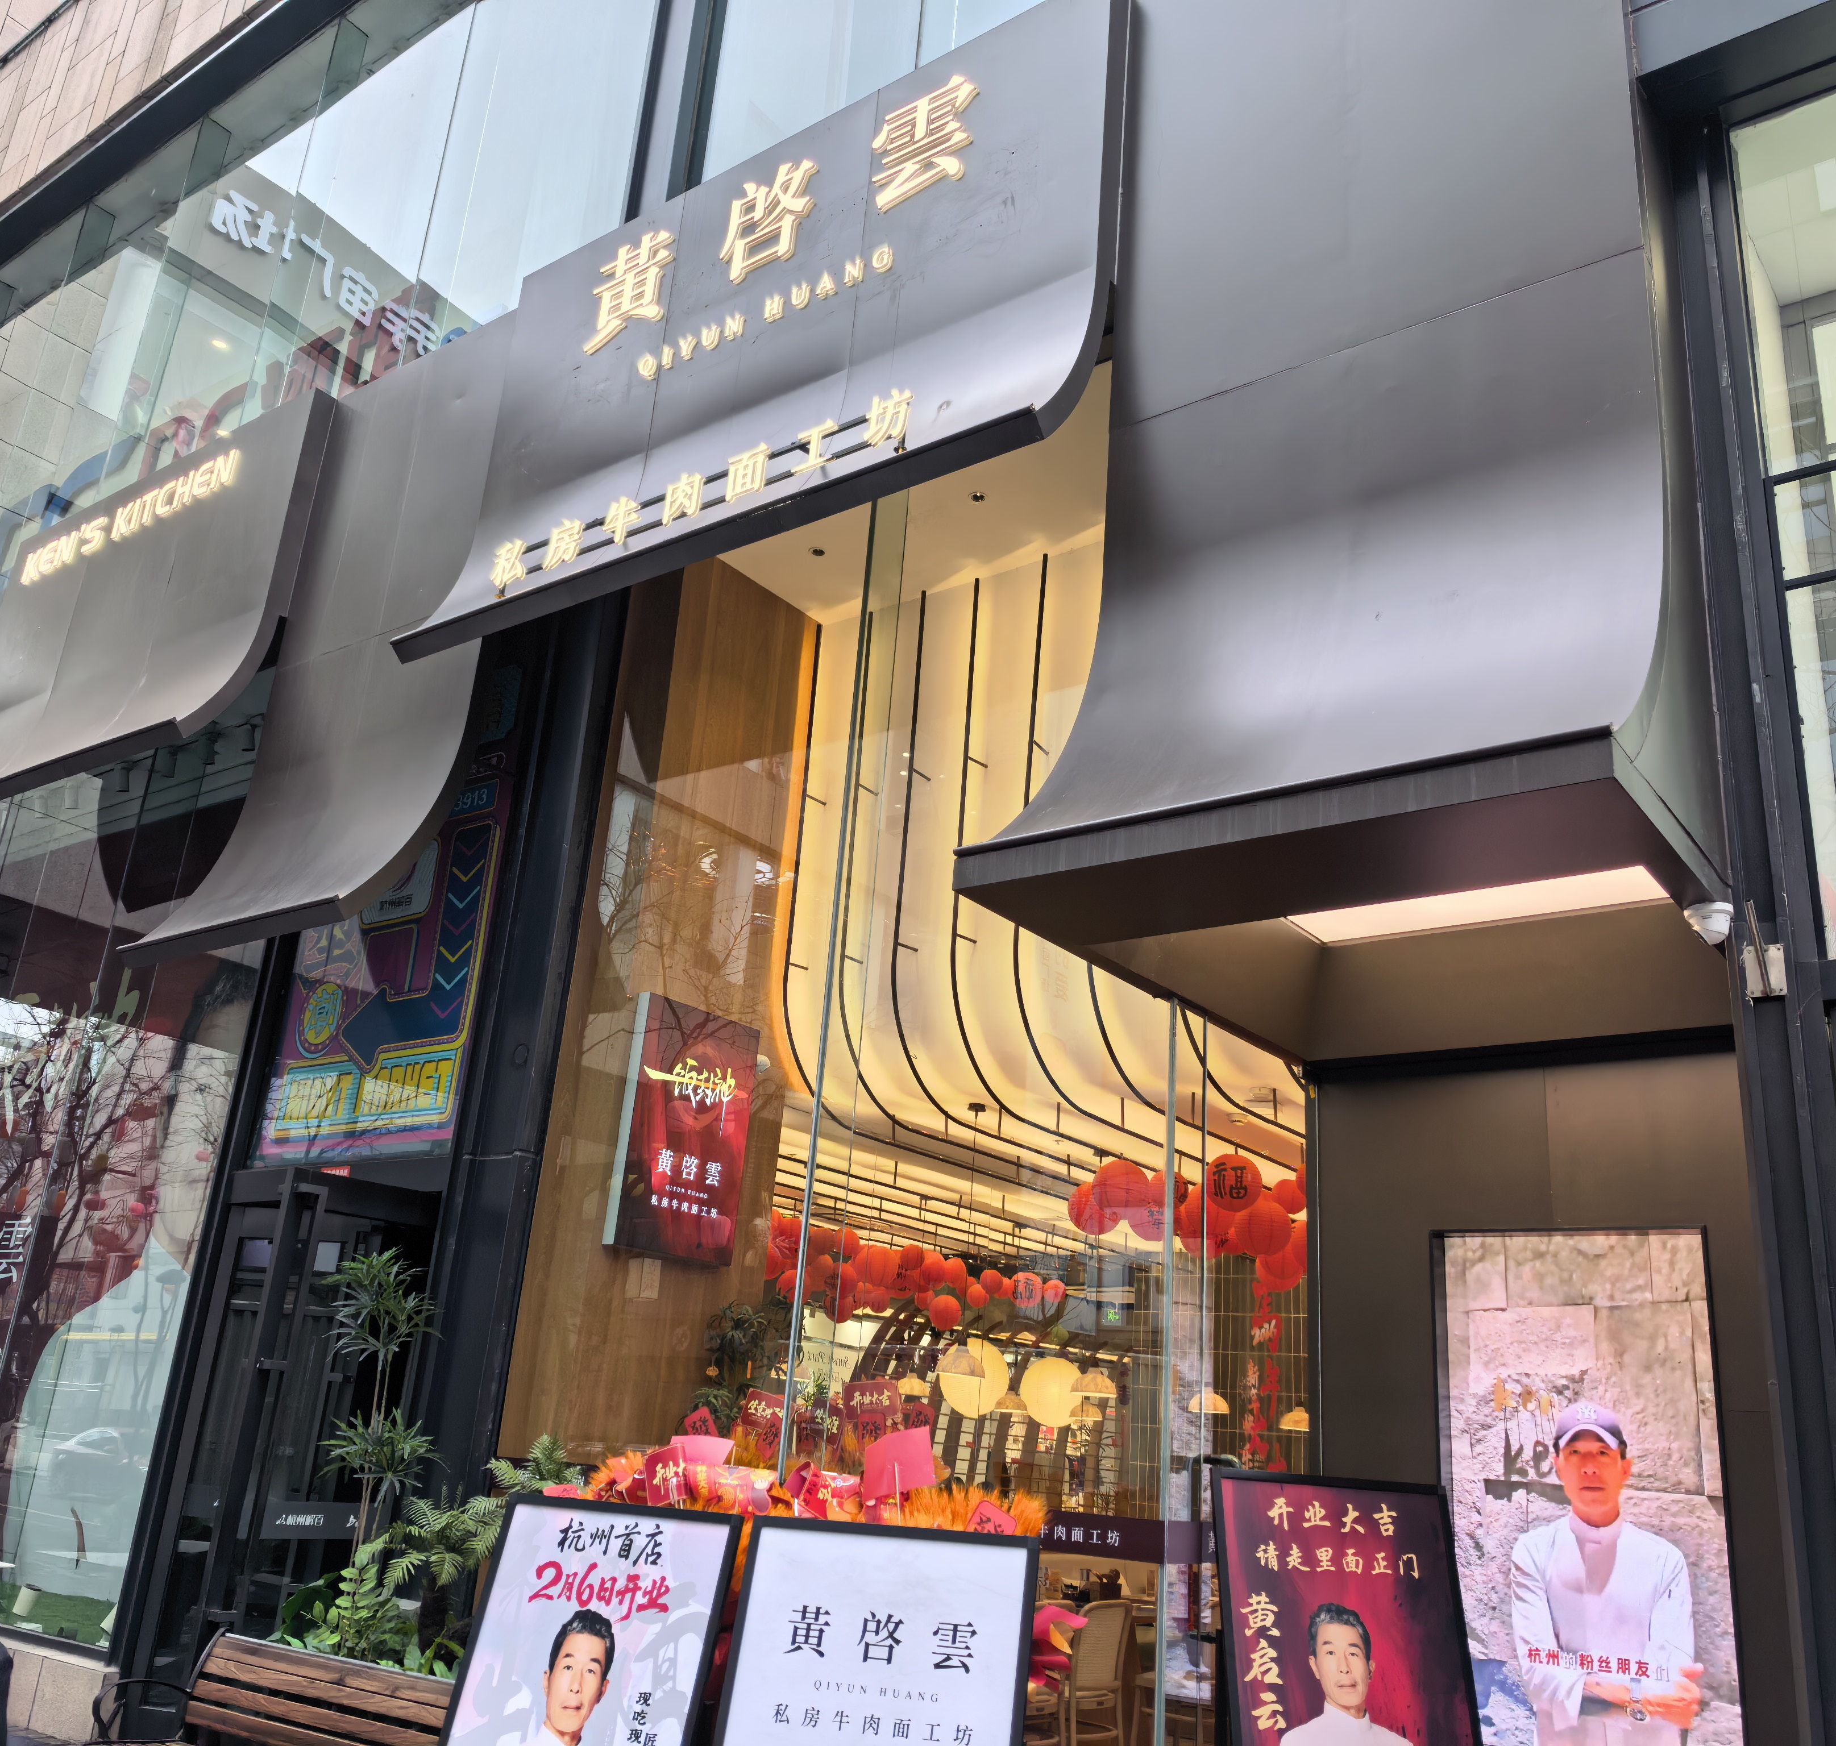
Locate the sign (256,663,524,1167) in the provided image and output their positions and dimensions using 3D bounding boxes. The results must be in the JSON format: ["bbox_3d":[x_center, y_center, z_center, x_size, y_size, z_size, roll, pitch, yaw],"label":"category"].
[{"bbox_3d":[-3.087,0.189,9.521,1.850,2.960,0.080,-10,-24,35],"label":"sign"}]

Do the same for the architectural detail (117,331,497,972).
[{"bbox_3d":[-3.148,-1.384,8.853,1.989,3.835,0.620,-10,-24,36],"label":"architectural detail"}]

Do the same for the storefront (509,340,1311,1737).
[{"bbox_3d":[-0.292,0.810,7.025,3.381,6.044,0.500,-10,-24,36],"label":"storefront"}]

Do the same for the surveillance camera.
[{"bbox_3d":[2.199,0.142,4.477,0.125,0.105,0.125,19,-24,-36],"label":"surveillance camera"}]

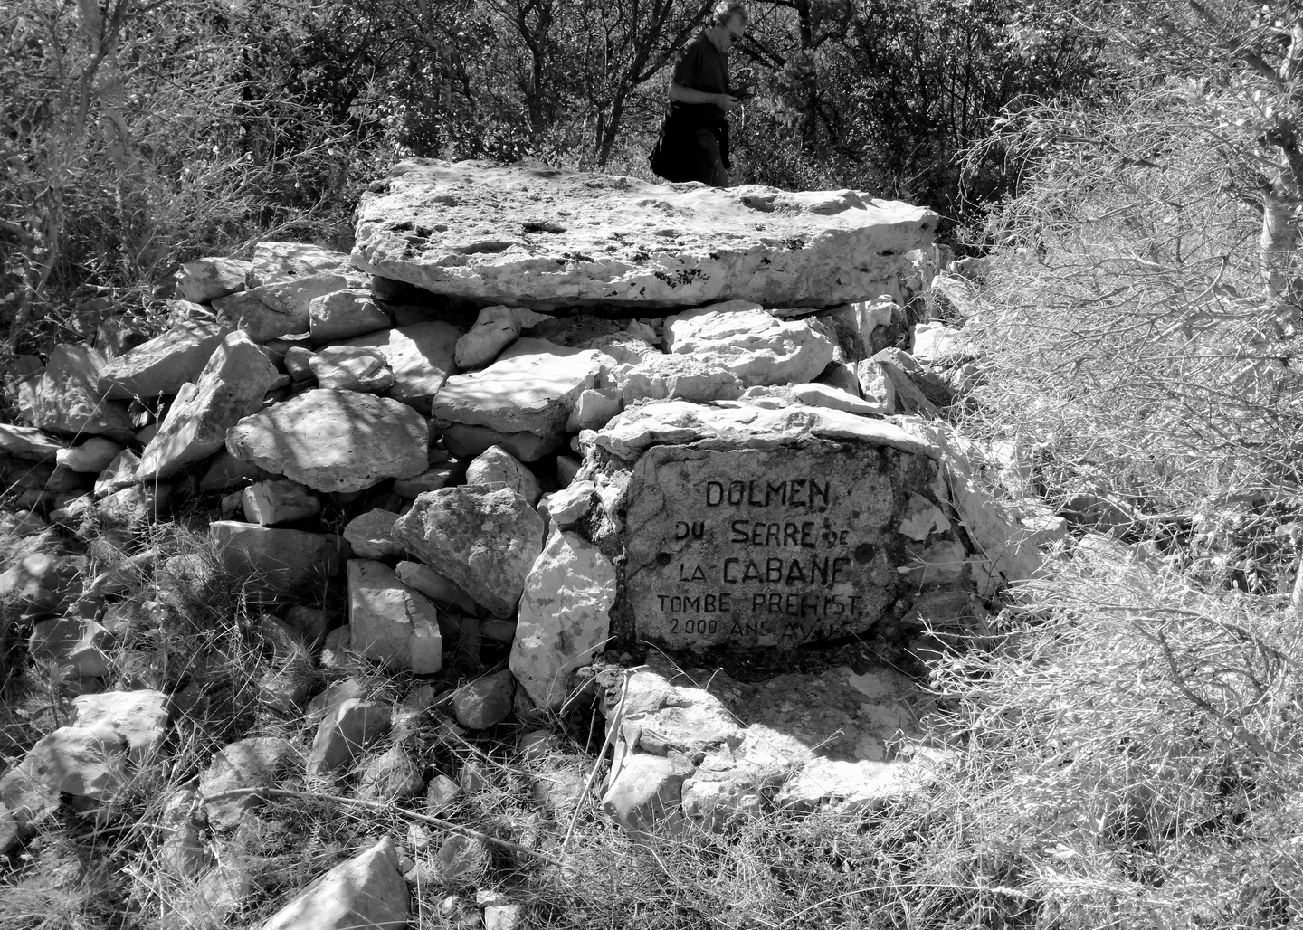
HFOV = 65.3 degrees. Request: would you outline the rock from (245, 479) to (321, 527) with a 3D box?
[{"bbox_3d":[-1.077,0.107,2.970,0.205,0.110,0.160,-11,23,-29],"label":"rock"}]

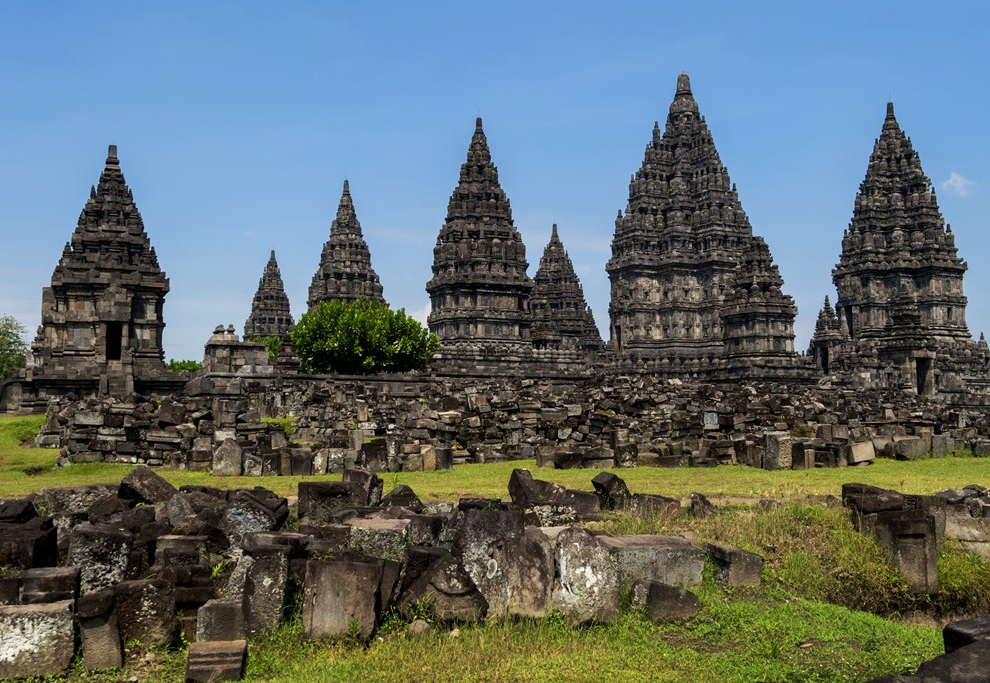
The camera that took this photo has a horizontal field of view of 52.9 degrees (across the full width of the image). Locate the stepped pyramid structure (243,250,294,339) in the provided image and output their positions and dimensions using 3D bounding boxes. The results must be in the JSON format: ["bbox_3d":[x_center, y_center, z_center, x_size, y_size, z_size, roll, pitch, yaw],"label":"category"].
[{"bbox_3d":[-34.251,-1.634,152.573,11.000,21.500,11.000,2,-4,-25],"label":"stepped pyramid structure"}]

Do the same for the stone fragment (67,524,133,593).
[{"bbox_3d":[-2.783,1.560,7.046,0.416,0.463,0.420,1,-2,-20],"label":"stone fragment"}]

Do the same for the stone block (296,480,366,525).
[{"bbox_3d":[-1.507,1.506,9.230,0.640,0.380,0.380,0,-3,-7],"label":"stone block"}]

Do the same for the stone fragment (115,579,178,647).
[{"bbox_3d":[-2.320,1.805,6.629,0.400,0.420,0.320,1,-3,-16],"label":"stone fragment"}]

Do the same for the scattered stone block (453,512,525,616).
[{"bbox_3d":[-0.049,1.665,7.518,0.530,0.810,0.350,0,-11,0],"label":"scattered stone block"}]

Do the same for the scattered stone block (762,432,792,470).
[{"bbox_3d":[4.866,1.904,17.120,0.350,0.610,0.350,2,-4,-29],"label":"scattered stone block"}]

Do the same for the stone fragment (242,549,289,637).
[{"bbox_3d":[-1.430,1.569,6.245,0.271,0.479,0.300,0,-2,-12],"label":"stone fragment"}]

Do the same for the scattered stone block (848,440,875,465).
[{"bbox_3d":[6.852,2.079,18.613,0.440,0.360,0.320,-12,-3,-1],"label":"scattered stone block"}]

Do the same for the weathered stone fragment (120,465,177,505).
[{"bbox_3d":[-3.112,1.284,8.942,0.430,0.240,0.340,31,-14,-18],"label":"weathered stone fragment"}]

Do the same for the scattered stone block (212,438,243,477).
[{"bbox_3d":[-4.413,1.911,16.439,0.488,0.592,0.330,0,-2,-12],"label":"scattered stone block"}]

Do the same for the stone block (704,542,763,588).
[{"bbox_3d":[1.867,1.751,7.789,0.295,0.256,0.460,0,-2,-10],"label":"stone block"}]

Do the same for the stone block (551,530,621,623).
[{"bbox_3d":[0.607,1.563,6.695,0.441,0.576,0.360,0,-2,5],"label":"stone block"}]

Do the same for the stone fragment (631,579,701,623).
[{"bbox_3d":[1.250,1.880,7.256,0.420,0.280,0.270,2,-4,-28],"label":"stone fragment"}]

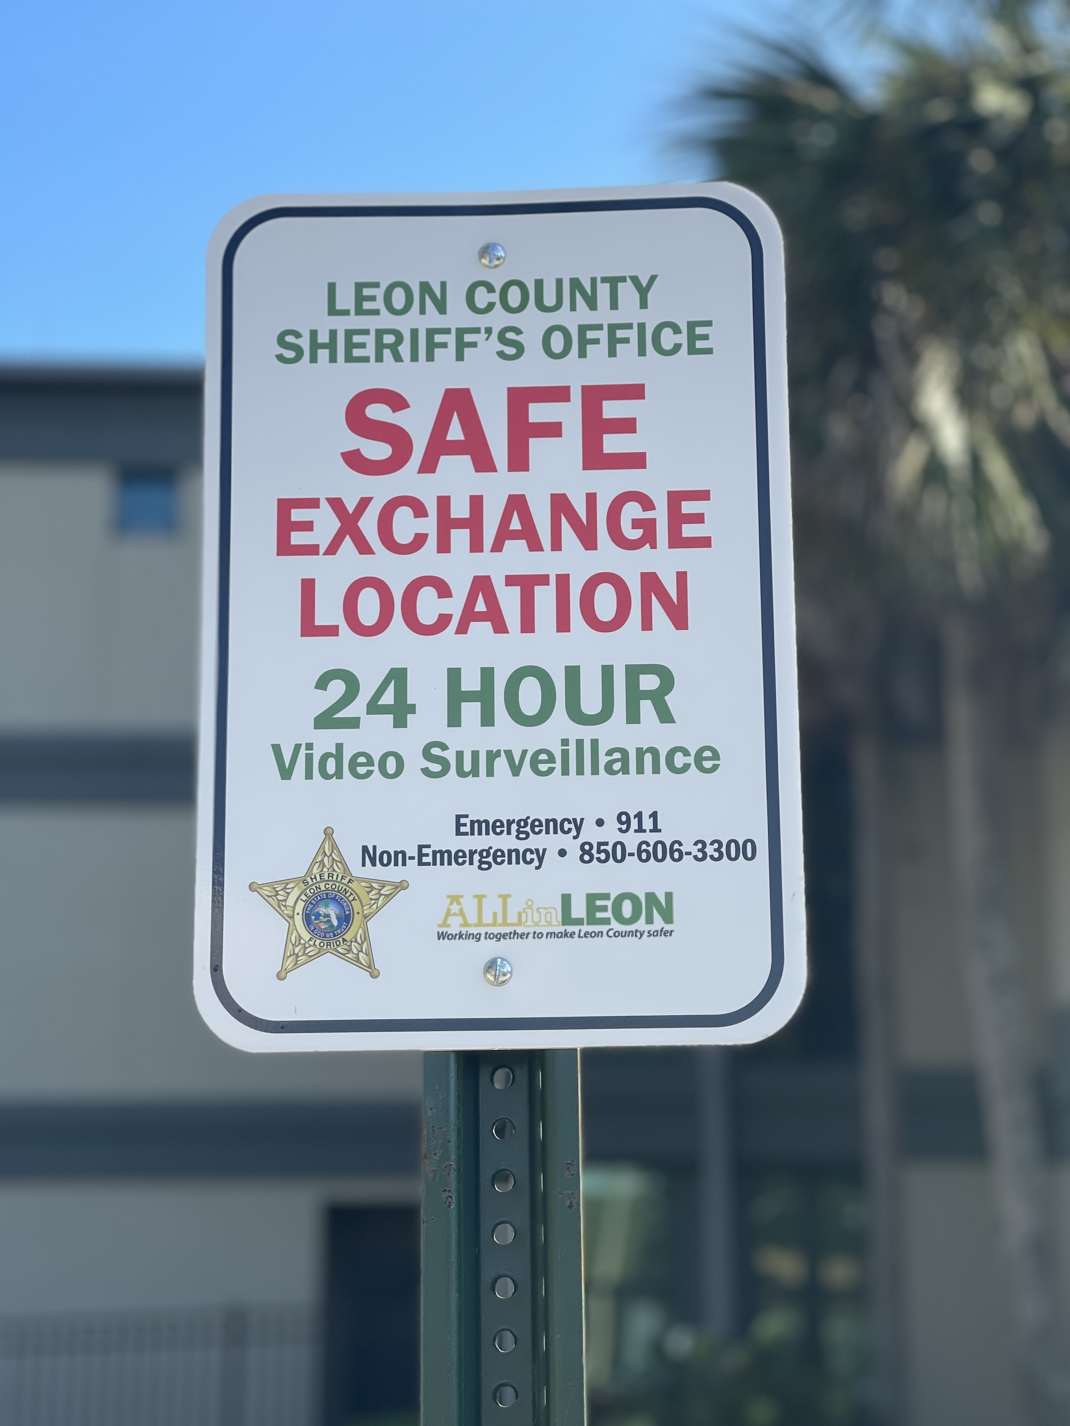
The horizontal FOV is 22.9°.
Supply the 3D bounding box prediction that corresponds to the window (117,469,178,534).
[{"bbox_3d":[-3.451,-1.882,23.500,0.545,0.595,0.100,0,-13,-4],"label":"window"}]

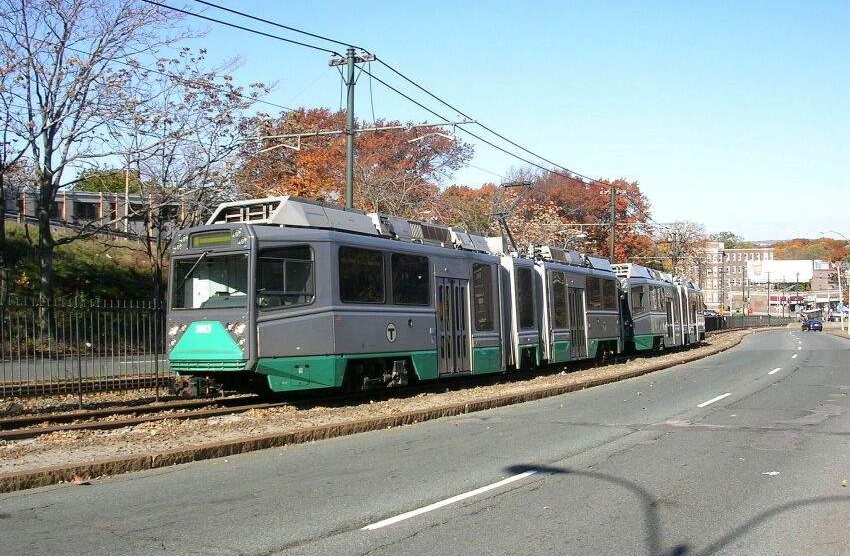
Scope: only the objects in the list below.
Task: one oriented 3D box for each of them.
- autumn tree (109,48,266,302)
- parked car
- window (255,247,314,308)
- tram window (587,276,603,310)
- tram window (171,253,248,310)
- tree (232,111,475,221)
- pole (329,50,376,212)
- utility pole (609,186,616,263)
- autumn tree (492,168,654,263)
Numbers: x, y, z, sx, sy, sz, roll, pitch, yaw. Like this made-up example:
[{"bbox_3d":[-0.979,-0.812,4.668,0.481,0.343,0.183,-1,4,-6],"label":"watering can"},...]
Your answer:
[{"bbox_3d":[-9.410,-3.100,37.000,6.400,12.100,6.000,0,-1,0],"label":"autumn tree"},{"bbox_3d":[44.306,5.422,107.000,1.780,1.470,4.500,0,-1,10],"label":"parked car"},{"bbox_3d":[-2.344,0.000,15.800,0.090,1.070,1.280,-3,-4,40],"label":"window"},{"bbox_3d":[5.339,0.457,29.400,0.070,1.050,1.500,-2,-4,28],"label":"tram window"},{"bbox_3d":[-3.585,0.067,15.600,1.680,0.930,0.120,-1,-4,29],"label":"tram window"},{"bbox_3d":[-4.900,-4.700,65.000,16.500,14.400,13.000,0,-1,0],"label":"tree"},{"bbox_3d":[-1.840,-1.500,22.700,1.250,8.200,0.300,1,-1,29],"label":"pole"},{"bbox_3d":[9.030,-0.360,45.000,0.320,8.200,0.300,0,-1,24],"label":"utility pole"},{"bbox_3d":[14.126,-2.900,90.000,16.000,15.500,13.000,0,-1,0],"label":"autumn tree"}]

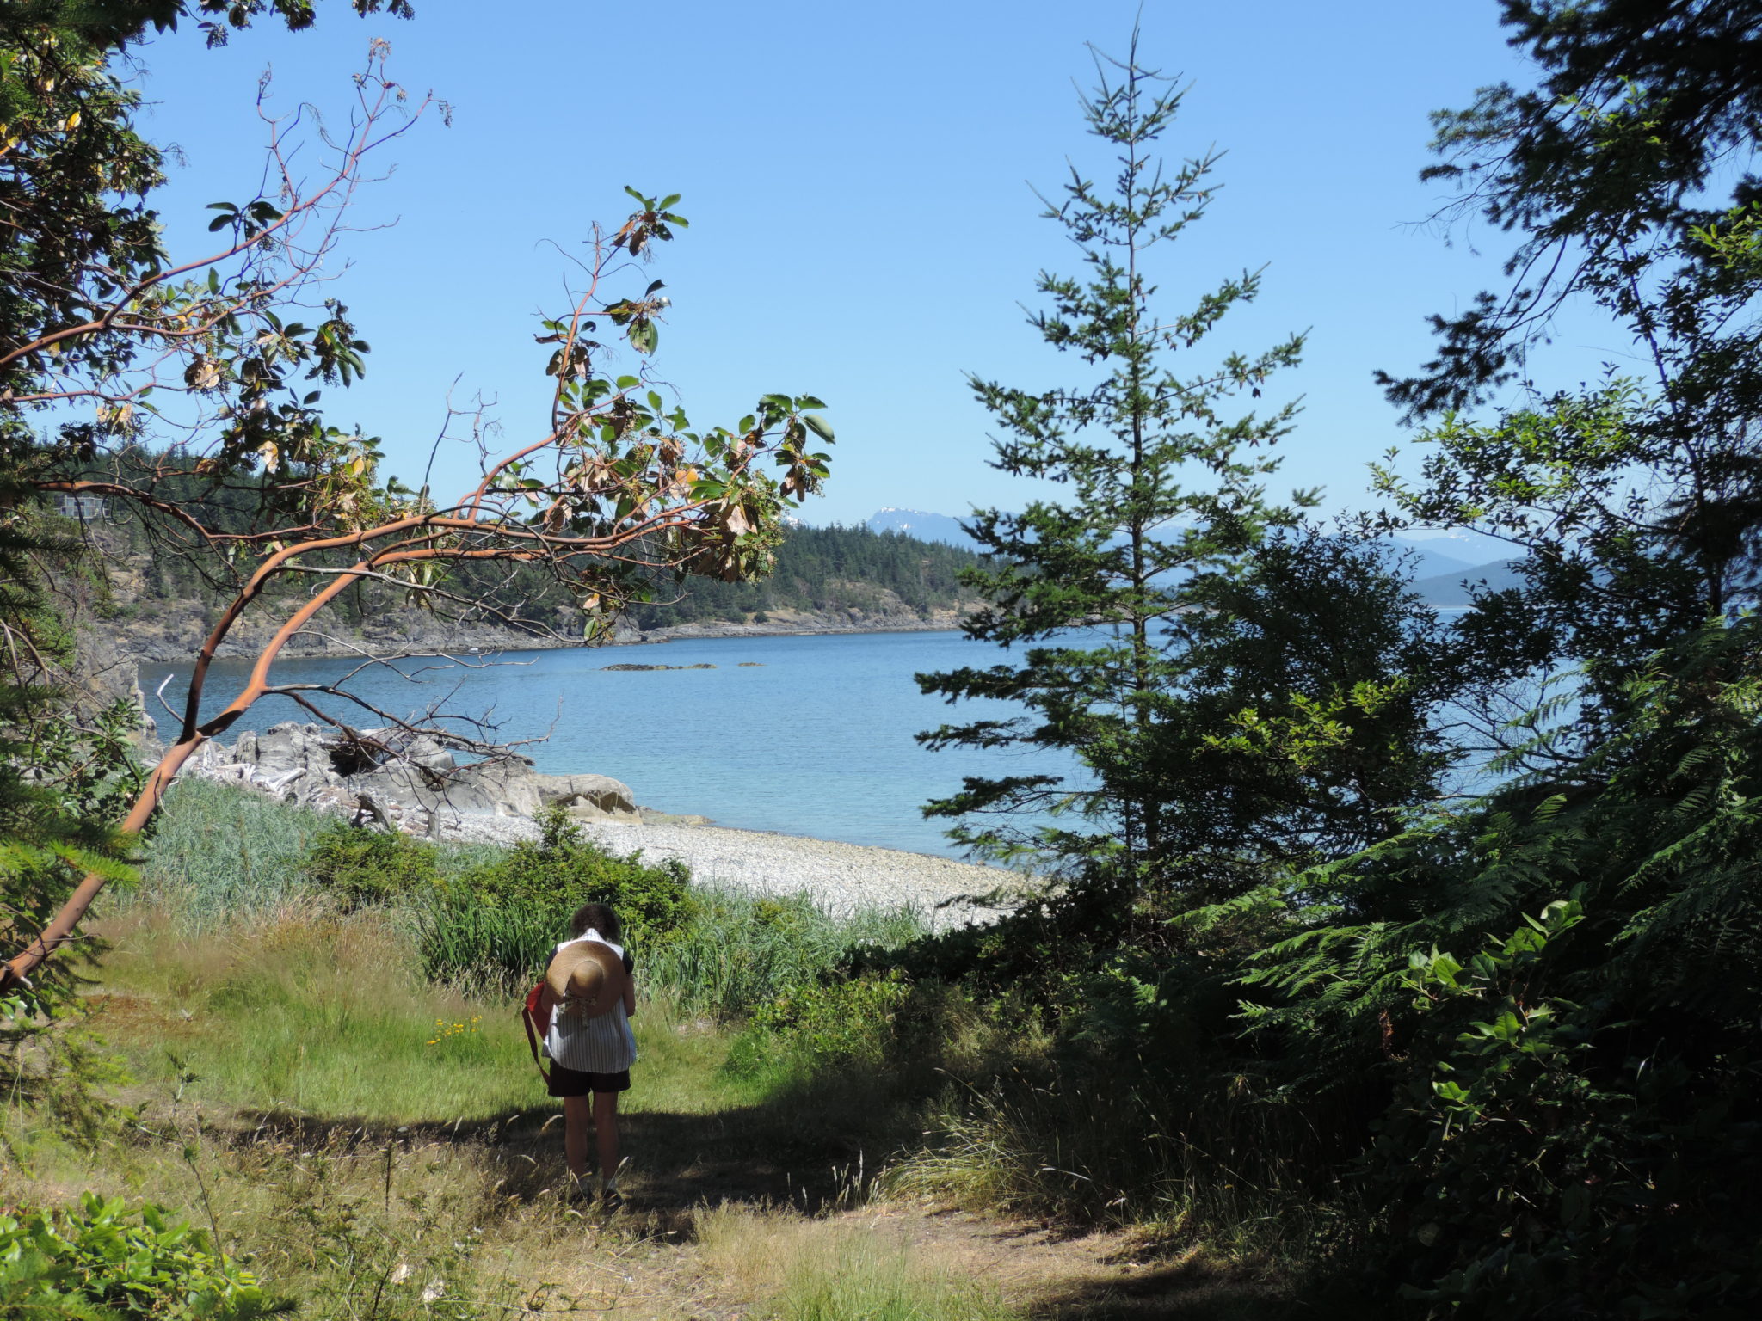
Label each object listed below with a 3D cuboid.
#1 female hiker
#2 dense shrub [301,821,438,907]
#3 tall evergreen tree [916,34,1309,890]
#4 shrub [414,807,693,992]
[{"bbox_3d":[-1.544,2.061,11.500,0.510,1.580,0.400,0,2,-3],"label":"female hiker"},{"bbox_3d":[-5.080,2.036,21.800,1.400,0.900,1.200,0,2,0],"label":"dense shrub"},{"bbox_3d":[2.123,-1.762,19.800,3.600,7.900,3.500,0,2,0],"label":"tall evergreen tree"},{"bbox_3d":[-2.814,2.063,18.800,2.350,1.600,2.000,0,2,0],"label":"shrub"}]

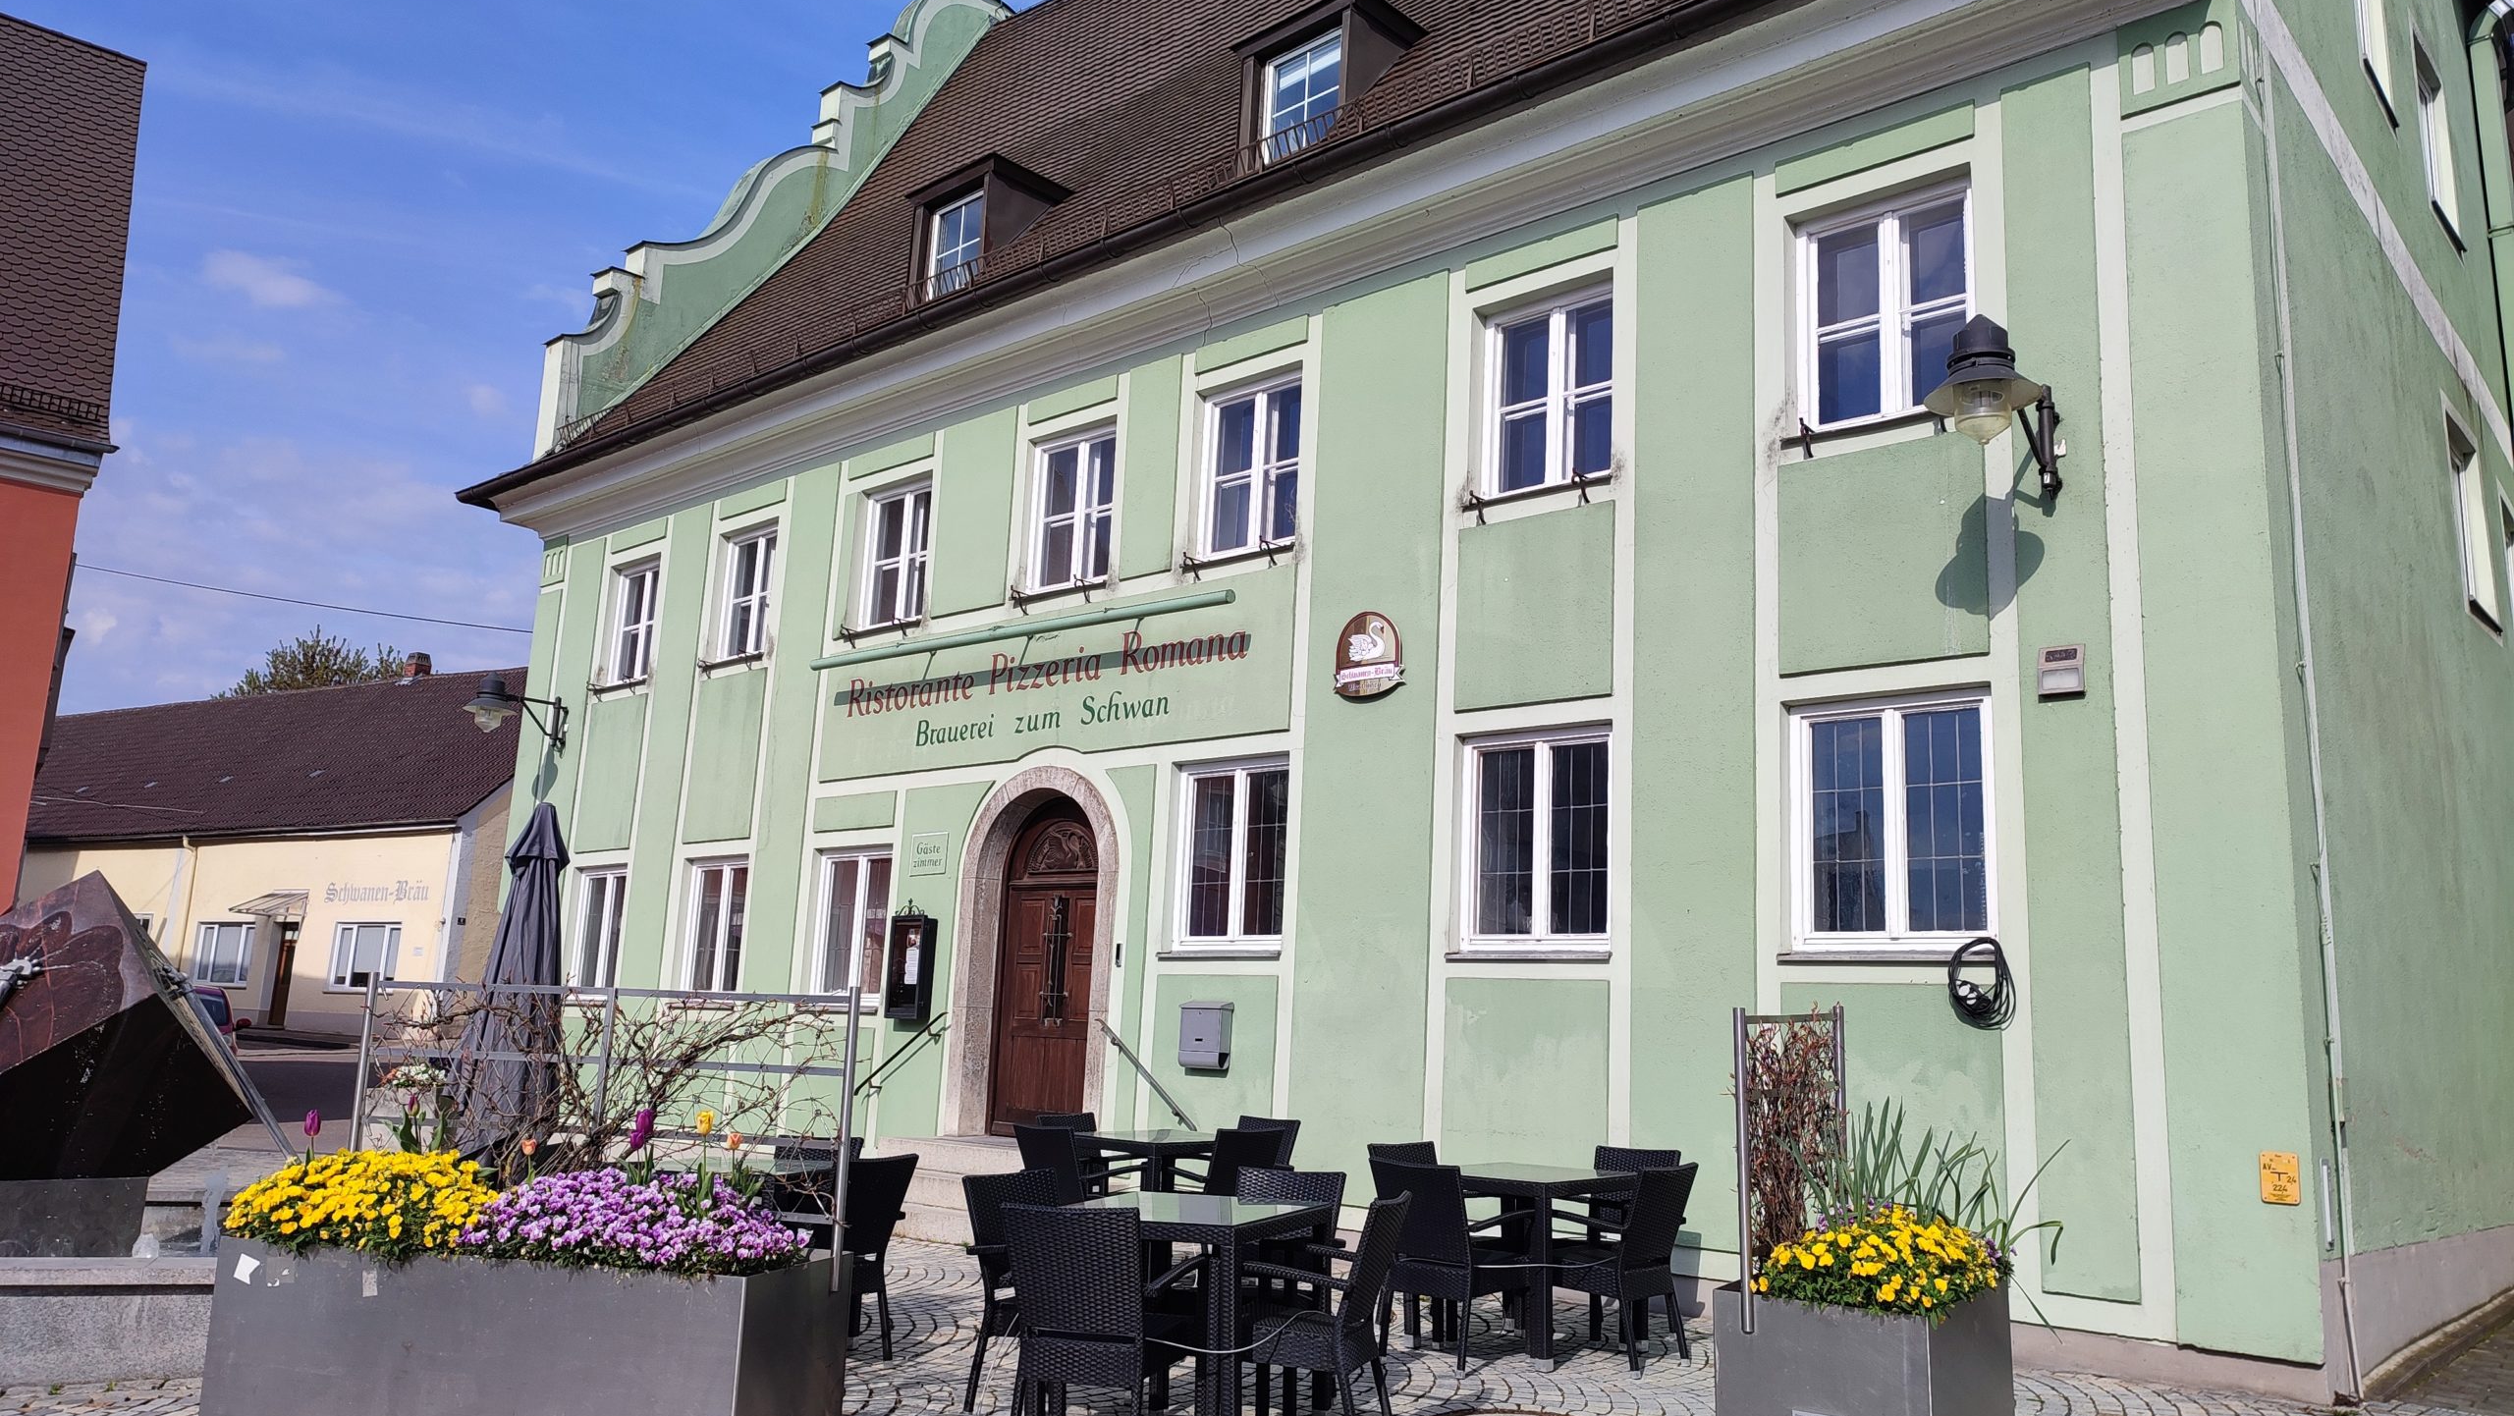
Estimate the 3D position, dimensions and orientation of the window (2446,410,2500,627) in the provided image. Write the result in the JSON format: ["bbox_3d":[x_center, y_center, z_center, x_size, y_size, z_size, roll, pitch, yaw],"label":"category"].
[{"bbox_3d":[7.972,-1.211,12.044,0.160,1.160,1.100,-7,-15,41],"label":"window"}]

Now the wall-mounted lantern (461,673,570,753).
[{"bbox_3d":[-7.293,0.030,17.878,0.500,0.680,1.040,-7,-15,42],"label":"wall-mounted lantern"}]

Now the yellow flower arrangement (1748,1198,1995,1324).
[{"bbox_3d":[1.883,1.693,5.519,0.540,0.250,0.920,-5,-12,33],"label":"yellow flower arrangement"}]

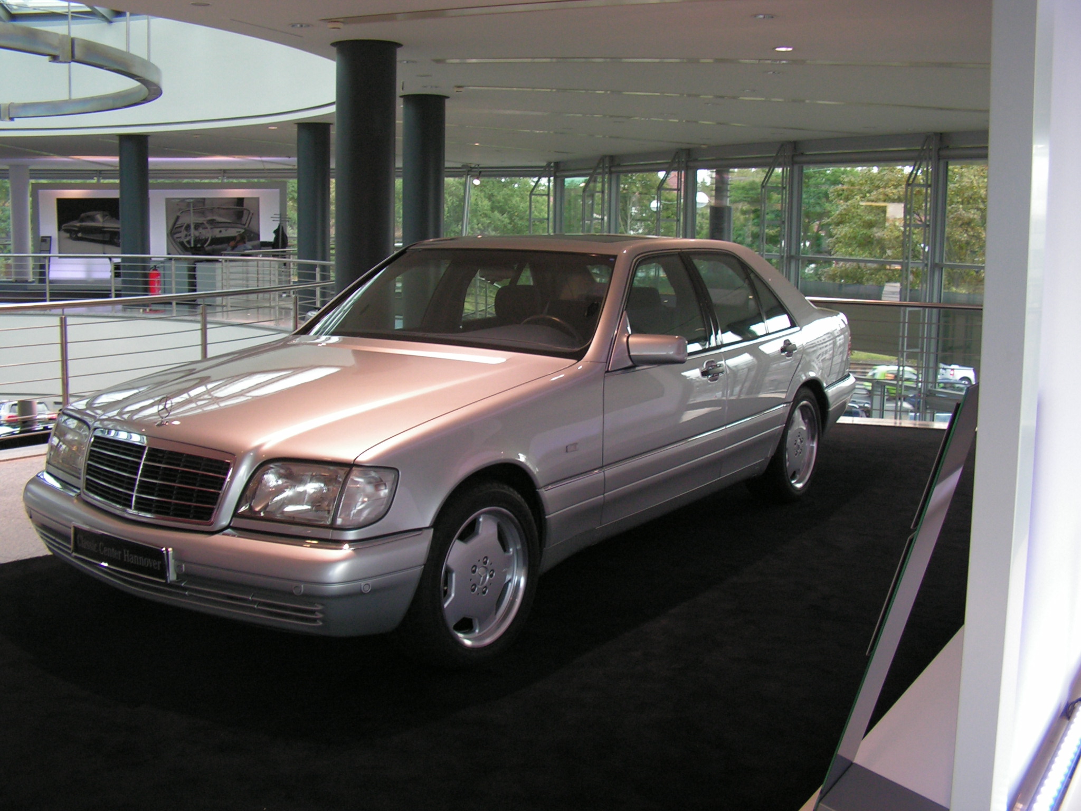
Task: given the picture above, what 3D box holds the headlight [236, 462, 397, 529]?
[{"bbox_3d":[-0.713,0.271,3.608,0.460,0.200,0.280,6,11,34],"label":"headlight"}]

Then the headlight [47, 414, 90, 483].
[{"bbox_3d":[-1.780,0.152,4.324,0.460,0.200,0.280,6,11,34],"label":"headlight"}]

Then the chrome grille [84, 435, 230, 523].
[{"bbox_3d":[-1.342,0.246,3.829,0.720,0.225,0.130,6,11,34],"label":"chrome grille"}]

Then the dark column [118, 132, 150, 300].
[{"bbox_3d":[-7.481,-3.334,20.796,0.540,3.146,0.540,0,9,0],"label":"dark column"}]

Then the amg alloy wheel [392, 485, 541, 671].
[{"bbox_3d":[-0.289,0.600,4.052,0.240,0.670,0.670,6,11,34],"label":"amg alloy wheel"}]

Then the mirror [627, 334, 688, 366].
[{"bbox_3d":[0.495,-0.235,4.767,0.210,0.135,0.130,6,11,34],"label":"mirror"}]

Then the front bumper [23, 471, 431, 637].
[{"bbox_3d":[-1.271,0.508,3.979,1.860,0.370,0.550,6,11,34],"label":"front bumper"}]

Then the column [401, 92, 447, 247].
[{"bbox_3d":[-1.436,-2.212,13.889,0.540,3.146,0.540,0,9,0],"label":"column"}]

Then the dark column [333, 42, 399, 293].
[{"bbox_3d":[-1.514,-1.568,9.803,0.540,3.146,0.540,0,9,0],"label":"dark column"}]

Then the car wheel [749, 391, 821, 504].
[{"bbox_3d":[1.409,0.214,6.544,0.240,0.670,0.670,6,11,34],"label":"car wheel"}]

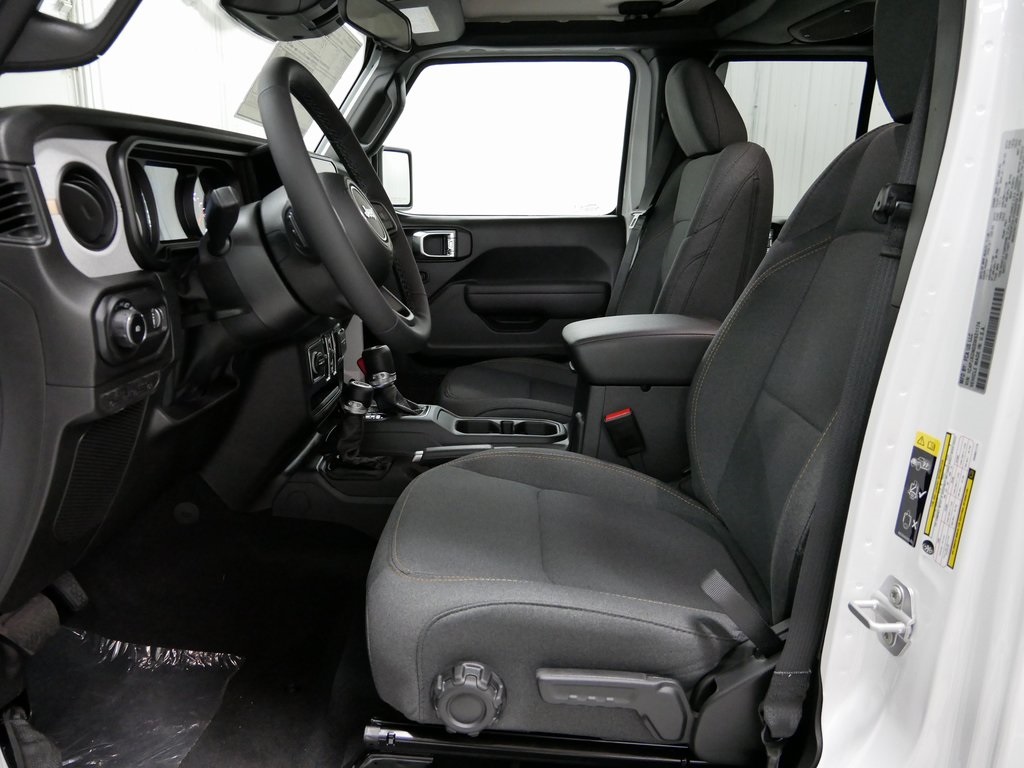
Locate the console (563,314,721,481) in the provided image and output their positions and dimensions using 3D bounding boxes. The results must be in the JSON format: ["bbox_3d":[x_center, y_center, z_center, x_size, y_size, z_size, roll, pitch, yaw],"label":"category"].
[{"bbox_3d":[0.260,0.024,1.308,0.340,0.300,0.220,1,12,3],"label":"console"}]

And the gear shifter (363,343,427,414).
[{"bbox_3d":[-0.228,-0.008,1.376,0.120,0.145,0.075,1,12,3],"label":"gear shifter"}]

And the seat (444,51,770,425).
[{"bbox_3d":[0.184,-0.248,1.648,0.720,0.930,0.530,1,12,3],"label":"seat"}]

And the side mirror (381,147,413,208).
[{"bbox_3d":[-0.375,-0.622,2.138,0.090,0.180,0.180,4,13,20],"label":"side mirror"}]

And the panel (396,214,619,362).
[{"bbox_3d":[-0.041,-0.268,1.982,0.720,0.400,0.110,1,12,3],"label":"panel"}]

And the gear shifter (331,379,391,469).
[{"bbox_3d":[-0.274,0.069,1.276,0.105,0.170,0.080,1,12,3],"label":"gear shifter"}]

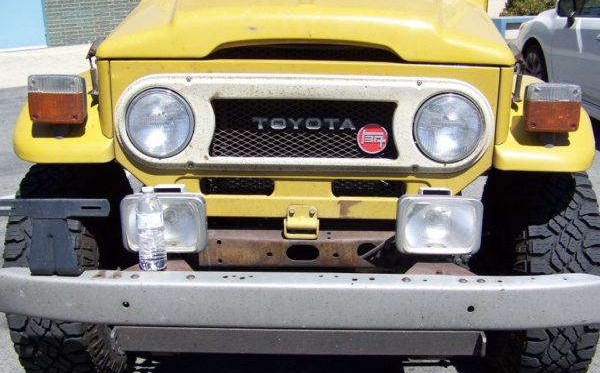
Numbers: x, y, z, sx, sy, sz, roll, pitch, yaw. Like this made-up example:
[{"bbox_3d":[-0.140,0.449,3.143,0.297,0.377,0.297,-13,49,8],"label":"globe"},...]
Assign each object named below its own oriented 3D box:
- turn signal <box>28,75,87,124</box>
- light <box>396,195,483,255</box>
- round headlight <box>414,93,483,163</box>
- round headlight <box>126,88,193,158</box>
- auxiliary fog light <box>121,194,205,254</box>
[{"bbox_3d":[-0.660,-0.245,1.724,0.142,0.127,0.065,1,17,1],"label":"turn signal"},{"bbox_3d":[0.359,0.086,1.638,0.210,0.146,0.090,1,17,1],"label":"light"},{"bbox_3d":[0.383,-0.163,1.640,0.178,0.178,0.090,1,17,1],"label":"round headlight"},{"bbox_3d":[-0.358,-0.175,1.652,0.178,0.178,0.090,1,17,1],"label":"round headlight"},{"bbox_3d":[-0.349,0.082,1.652,0.210,0.146,0.090,1,17,1],"label":"auxiliary fog light"}]

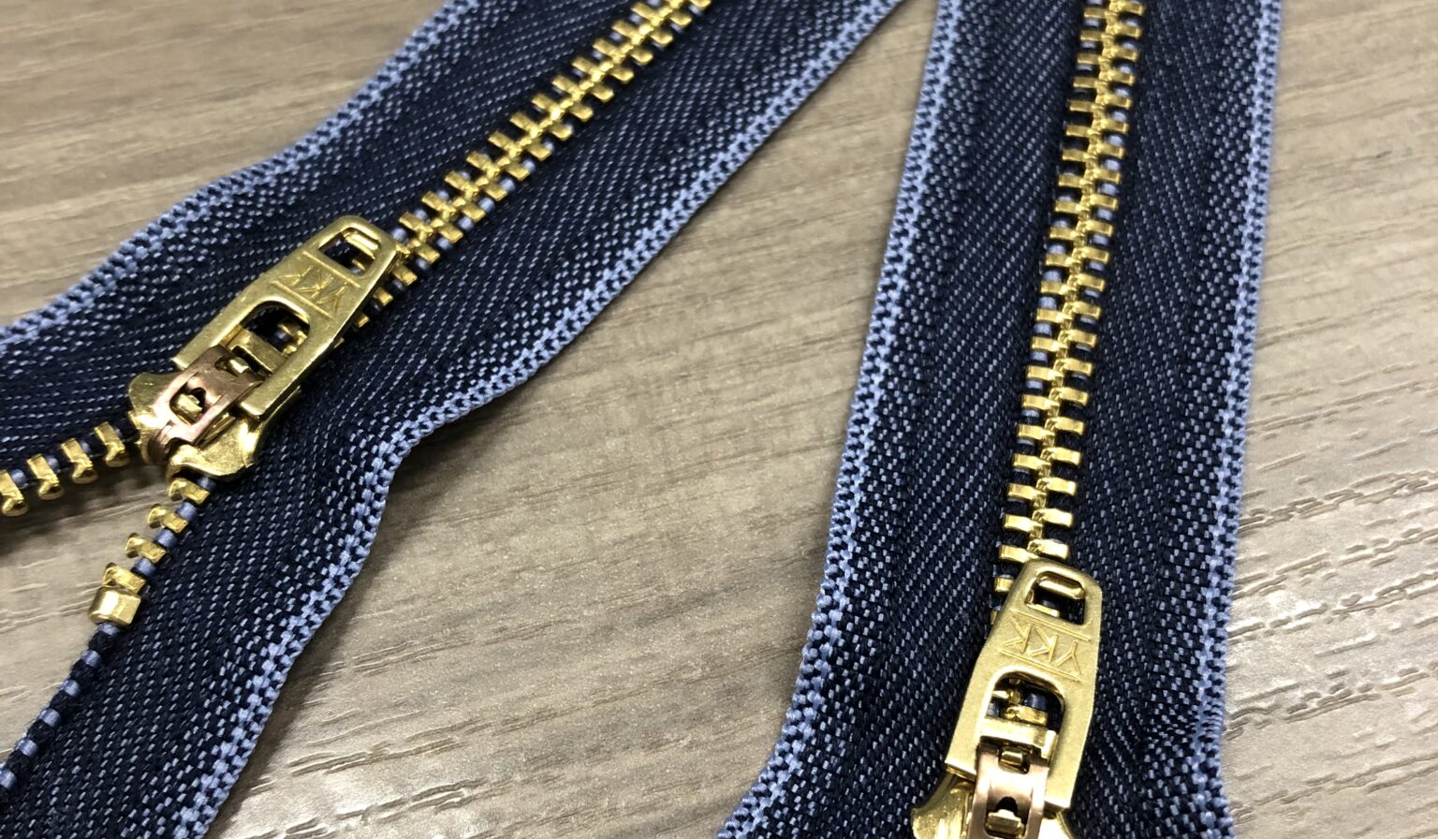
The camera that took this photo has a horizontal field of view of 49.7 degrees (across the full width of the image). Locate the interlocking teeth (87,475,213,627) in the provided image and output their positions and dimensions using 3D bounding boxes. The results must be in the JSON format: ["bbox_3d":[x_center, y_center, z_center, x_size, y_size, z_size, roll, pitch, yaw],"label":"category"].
[{"bbox_3d":[-0.041,0.010,0.114,0.003,0.003,0.012,22,67,12],"label":"interlocking teeth"}]

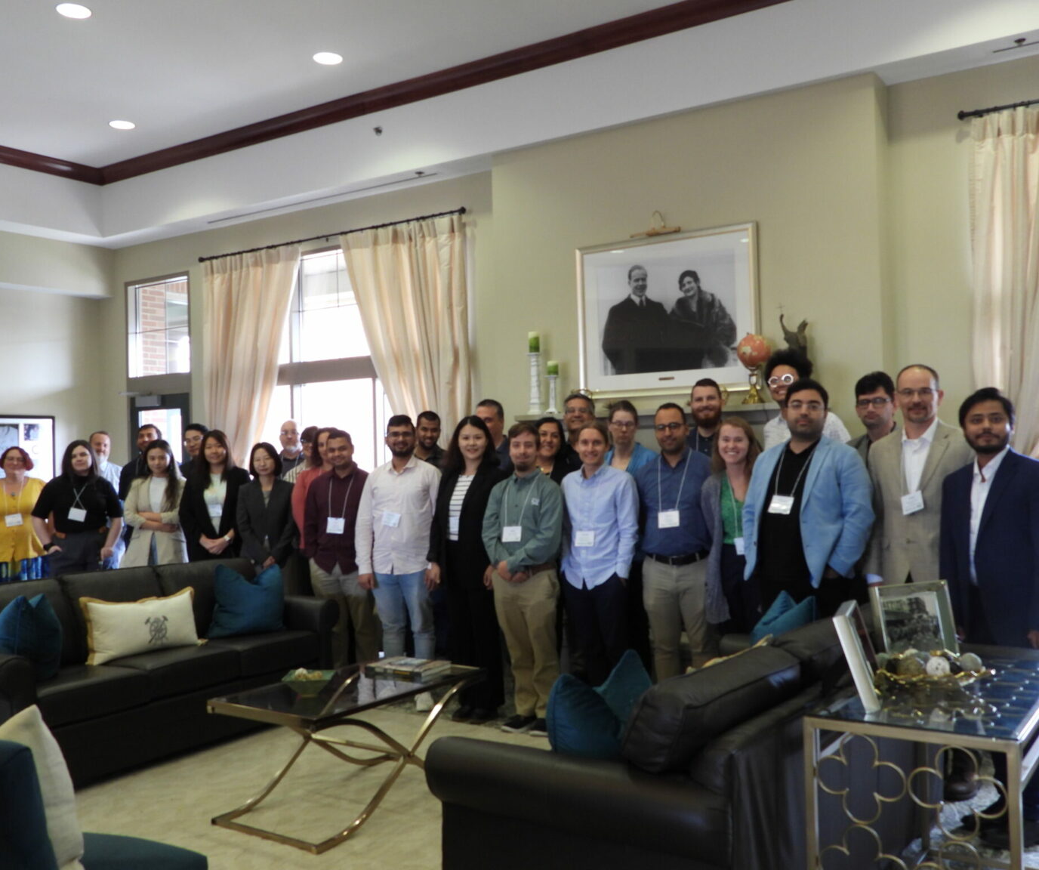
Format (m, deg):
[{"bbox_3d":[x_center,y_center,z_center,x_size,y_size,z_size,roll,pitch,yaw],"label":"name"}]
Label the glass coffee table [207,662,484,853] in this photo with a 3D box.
[{"bbox_3d":[-0.735,1.375,4.513,0.639,0.512,1.057,-2,0,37],"label":"glass coffee table"}]

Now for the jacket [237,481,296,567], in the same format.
[{"bbox_3d":[-1.682,0.595,6.700,0.430,0.610,0.270,-2,0,-12],"label":"jacket"}]

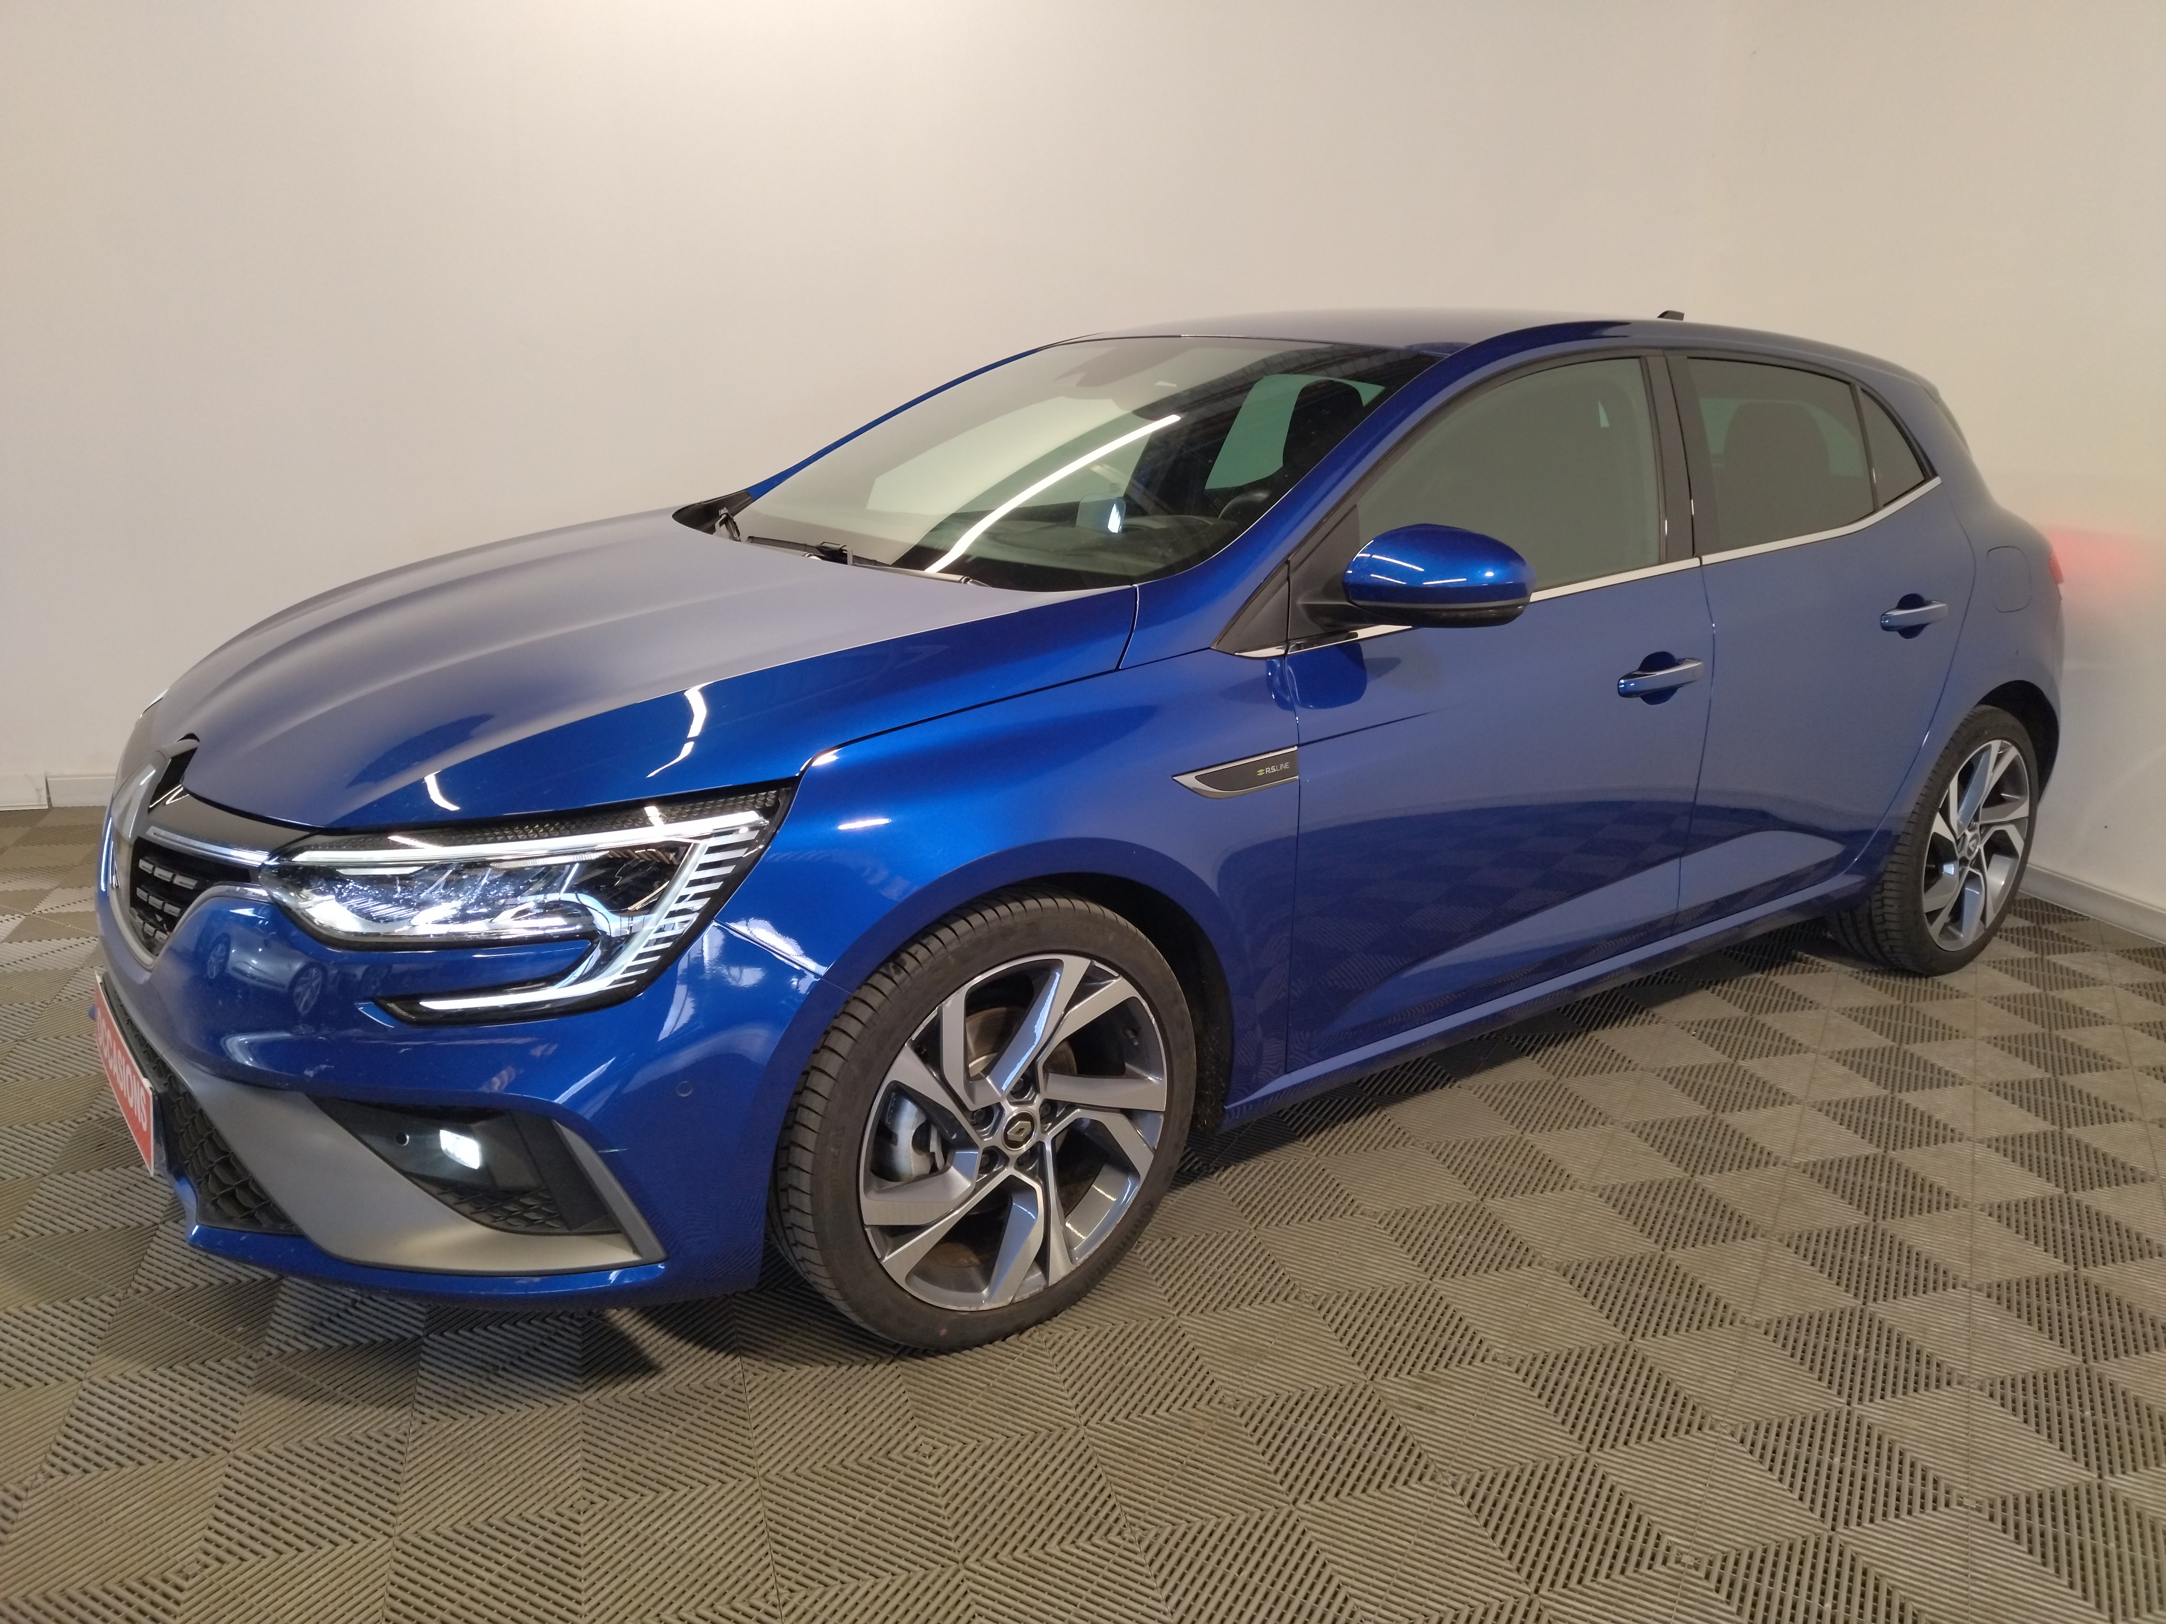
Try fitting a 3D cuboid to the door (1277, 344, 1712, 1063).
[{"bbox_3d":[0.679,-0.224,2.859,1.170,1.100,0.350,-9,20,-37],"label":"door"}]

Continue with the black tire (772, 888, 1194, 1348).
[{"bbox_3d":[-0.147,0.392,2.303,0.635,0.635,0.230,-9,19,-36],"label":"black tire"}]

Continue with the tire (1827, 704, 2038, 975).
[{"bbox_3d":[1.956,0.052,3.911,0.635,0.635,0.235,-9,20,-37],"label":"tire"}]

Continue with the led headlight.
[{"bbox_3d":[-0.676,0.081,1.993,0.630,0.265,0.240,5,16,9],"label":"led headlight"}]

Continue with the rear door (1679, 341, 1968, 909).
[{"bbox_3d":[1.441,-0.357,3.437,1.060,1.090,0.340,-9,20,-37],"label":"rear door"}]

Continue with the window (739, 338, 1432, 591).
[{"bbox_3d":[-0.035,-0.677,3.109,0.980,0.120,1.380,-36,34,-25],"label":"window"}]

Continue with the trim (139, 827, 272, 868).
[{"bbox_3d":[-1.099,0.041,2.113,0.342,0.035,0.050,8,16,37],"label":"trim"}]

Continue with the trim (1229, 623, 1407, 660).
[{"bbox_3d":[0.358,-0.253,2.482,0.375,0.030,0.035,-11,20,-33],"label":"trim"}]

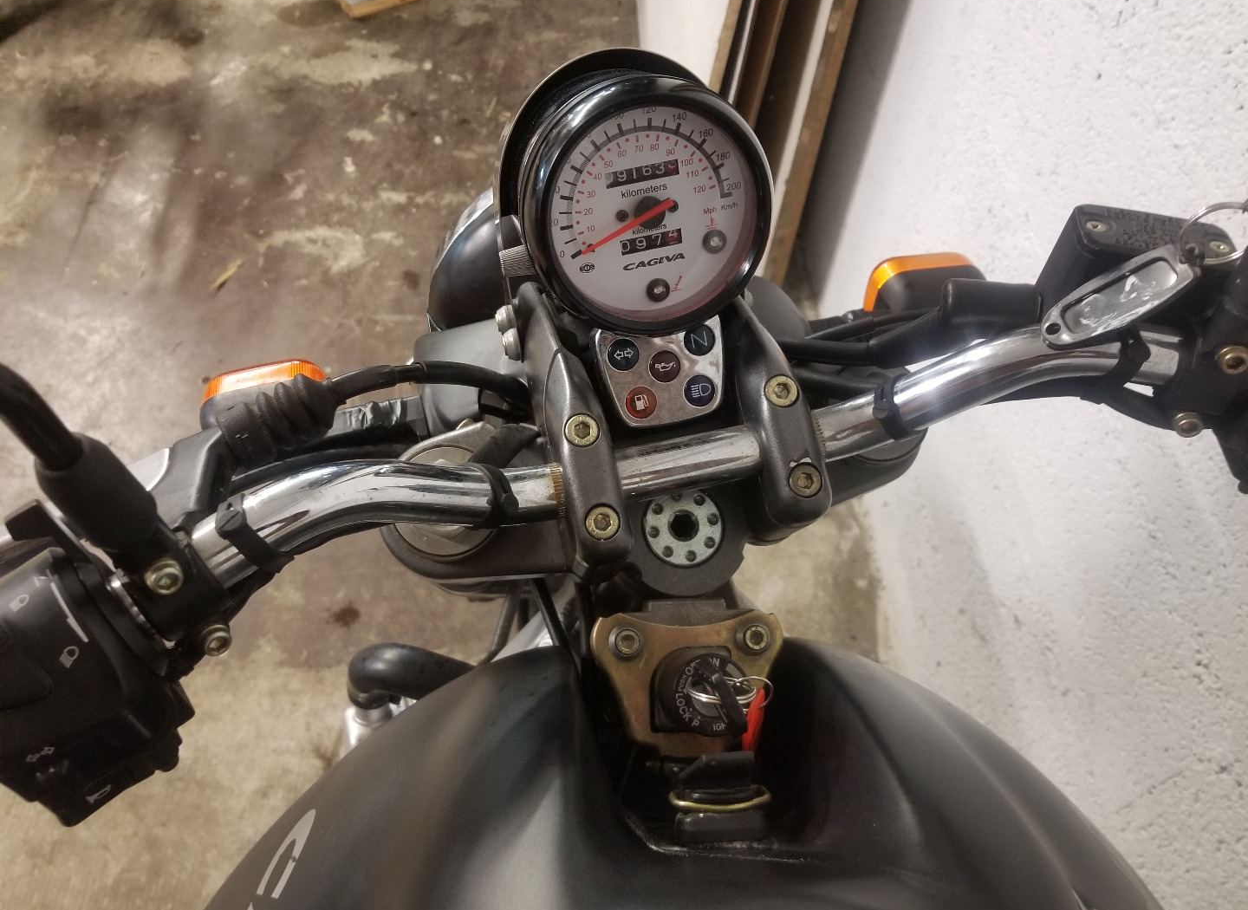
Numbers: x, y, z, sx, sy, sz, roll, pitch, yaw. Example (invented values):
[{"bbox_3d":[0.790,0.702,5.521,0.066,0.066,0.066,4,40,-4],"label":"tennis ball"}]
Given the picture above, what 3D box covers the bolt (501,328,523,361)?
[{"bbox_3d":[-0.045,-0.044,0.377,0.007,0.013,0.013,-11,80,-9],"label":"bolt"}]

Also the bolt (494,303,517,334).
[{"bbox_3d":[-0.049,-0.056,0.388,0.007,0.013,0.013,-11,80,-9],"label":"bolt"}]

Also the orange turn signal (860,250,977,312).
[{"bbox_3d":[0.167,-0.083,0.521,0.064,0.042,0.038,-11,55,-12],"label":"orange turn signal"}]

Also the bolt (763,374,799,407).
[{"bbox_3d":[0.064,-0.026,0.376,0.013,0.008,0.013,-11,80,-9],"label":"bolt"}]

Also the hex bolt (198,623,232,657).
[{"bbox_3d":[-0.135,0.061,0.310,0.011,0.011,0.008,-19,27,-25],"label":"hex bolt"}]

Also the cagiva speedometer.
[{"bbox_3d":[0.003,-0.108,0.385,0.097,0.097,0.065,-11,27,-8],"label":"cagiva speedometer"}]

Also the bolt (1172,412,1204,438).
[{"bbox_3d":[0.207,-0.011,0.345,0.011,0.011,0.008,-1,25,13],"label":"bolt"}]

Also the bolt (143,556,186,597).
[{"bbox_3d":[-0.141,0.037,0.288,0.011,0.011,0.008,-20,26,-27],"label":"bolt"}]

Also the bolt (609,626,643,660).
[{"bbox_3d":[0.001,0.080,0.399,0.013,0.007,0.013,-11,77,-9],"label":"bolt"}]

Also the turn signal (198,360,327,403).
[{"bbox_3d":[-0.173,-0.015,0.466,0.064,0.042,0.038,-11,55,-12],"label":"turn signal"}]

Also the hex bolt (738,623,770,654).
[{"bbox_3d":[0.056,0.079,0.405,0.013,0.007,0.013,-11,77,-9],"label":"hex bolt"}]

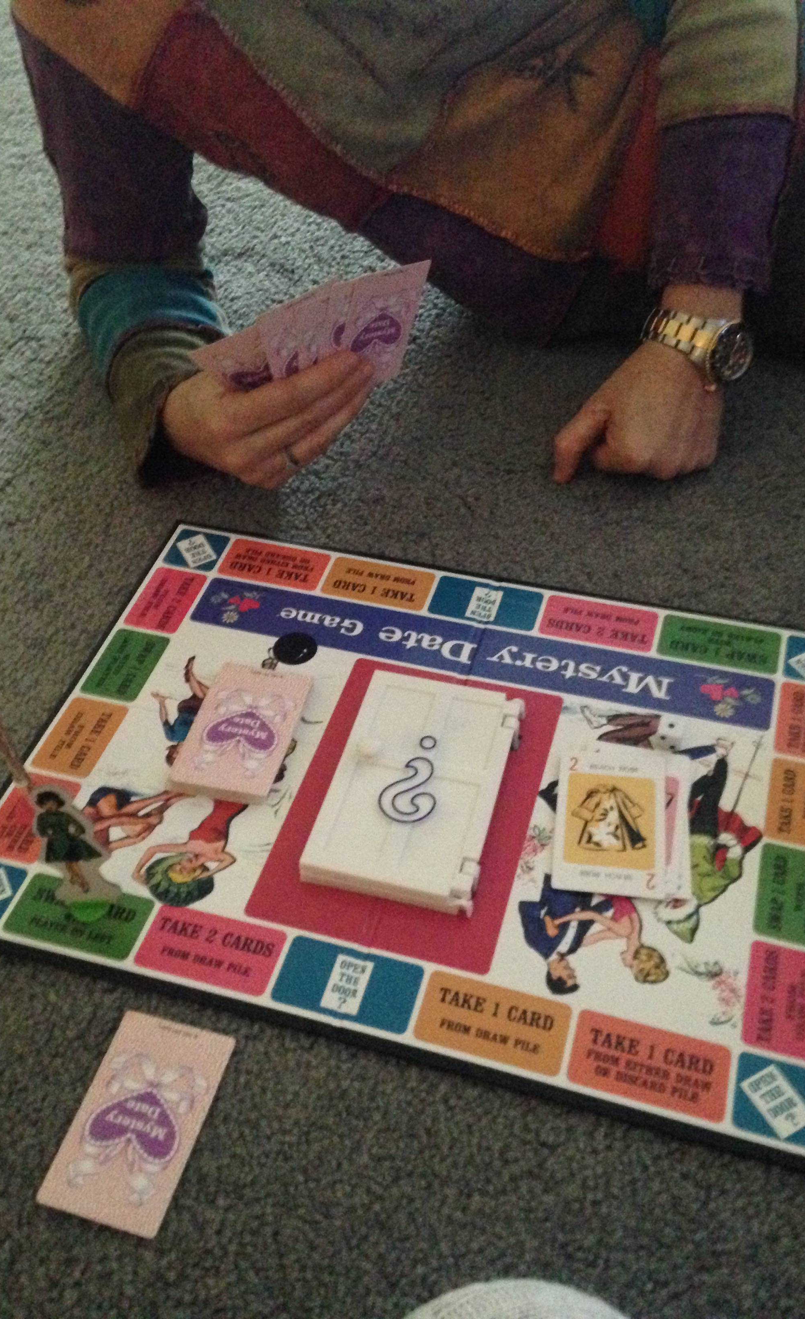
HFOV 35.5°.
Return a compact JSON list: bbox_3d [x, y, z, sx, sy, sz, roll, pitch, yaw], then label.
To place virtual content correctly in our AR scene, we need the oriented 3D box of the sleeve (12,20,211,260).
[{"bbox_3d":[-0.183,-0.330,0.805,0.097,0.138,0.090,-6,34,3],"label":"sleeve"}]

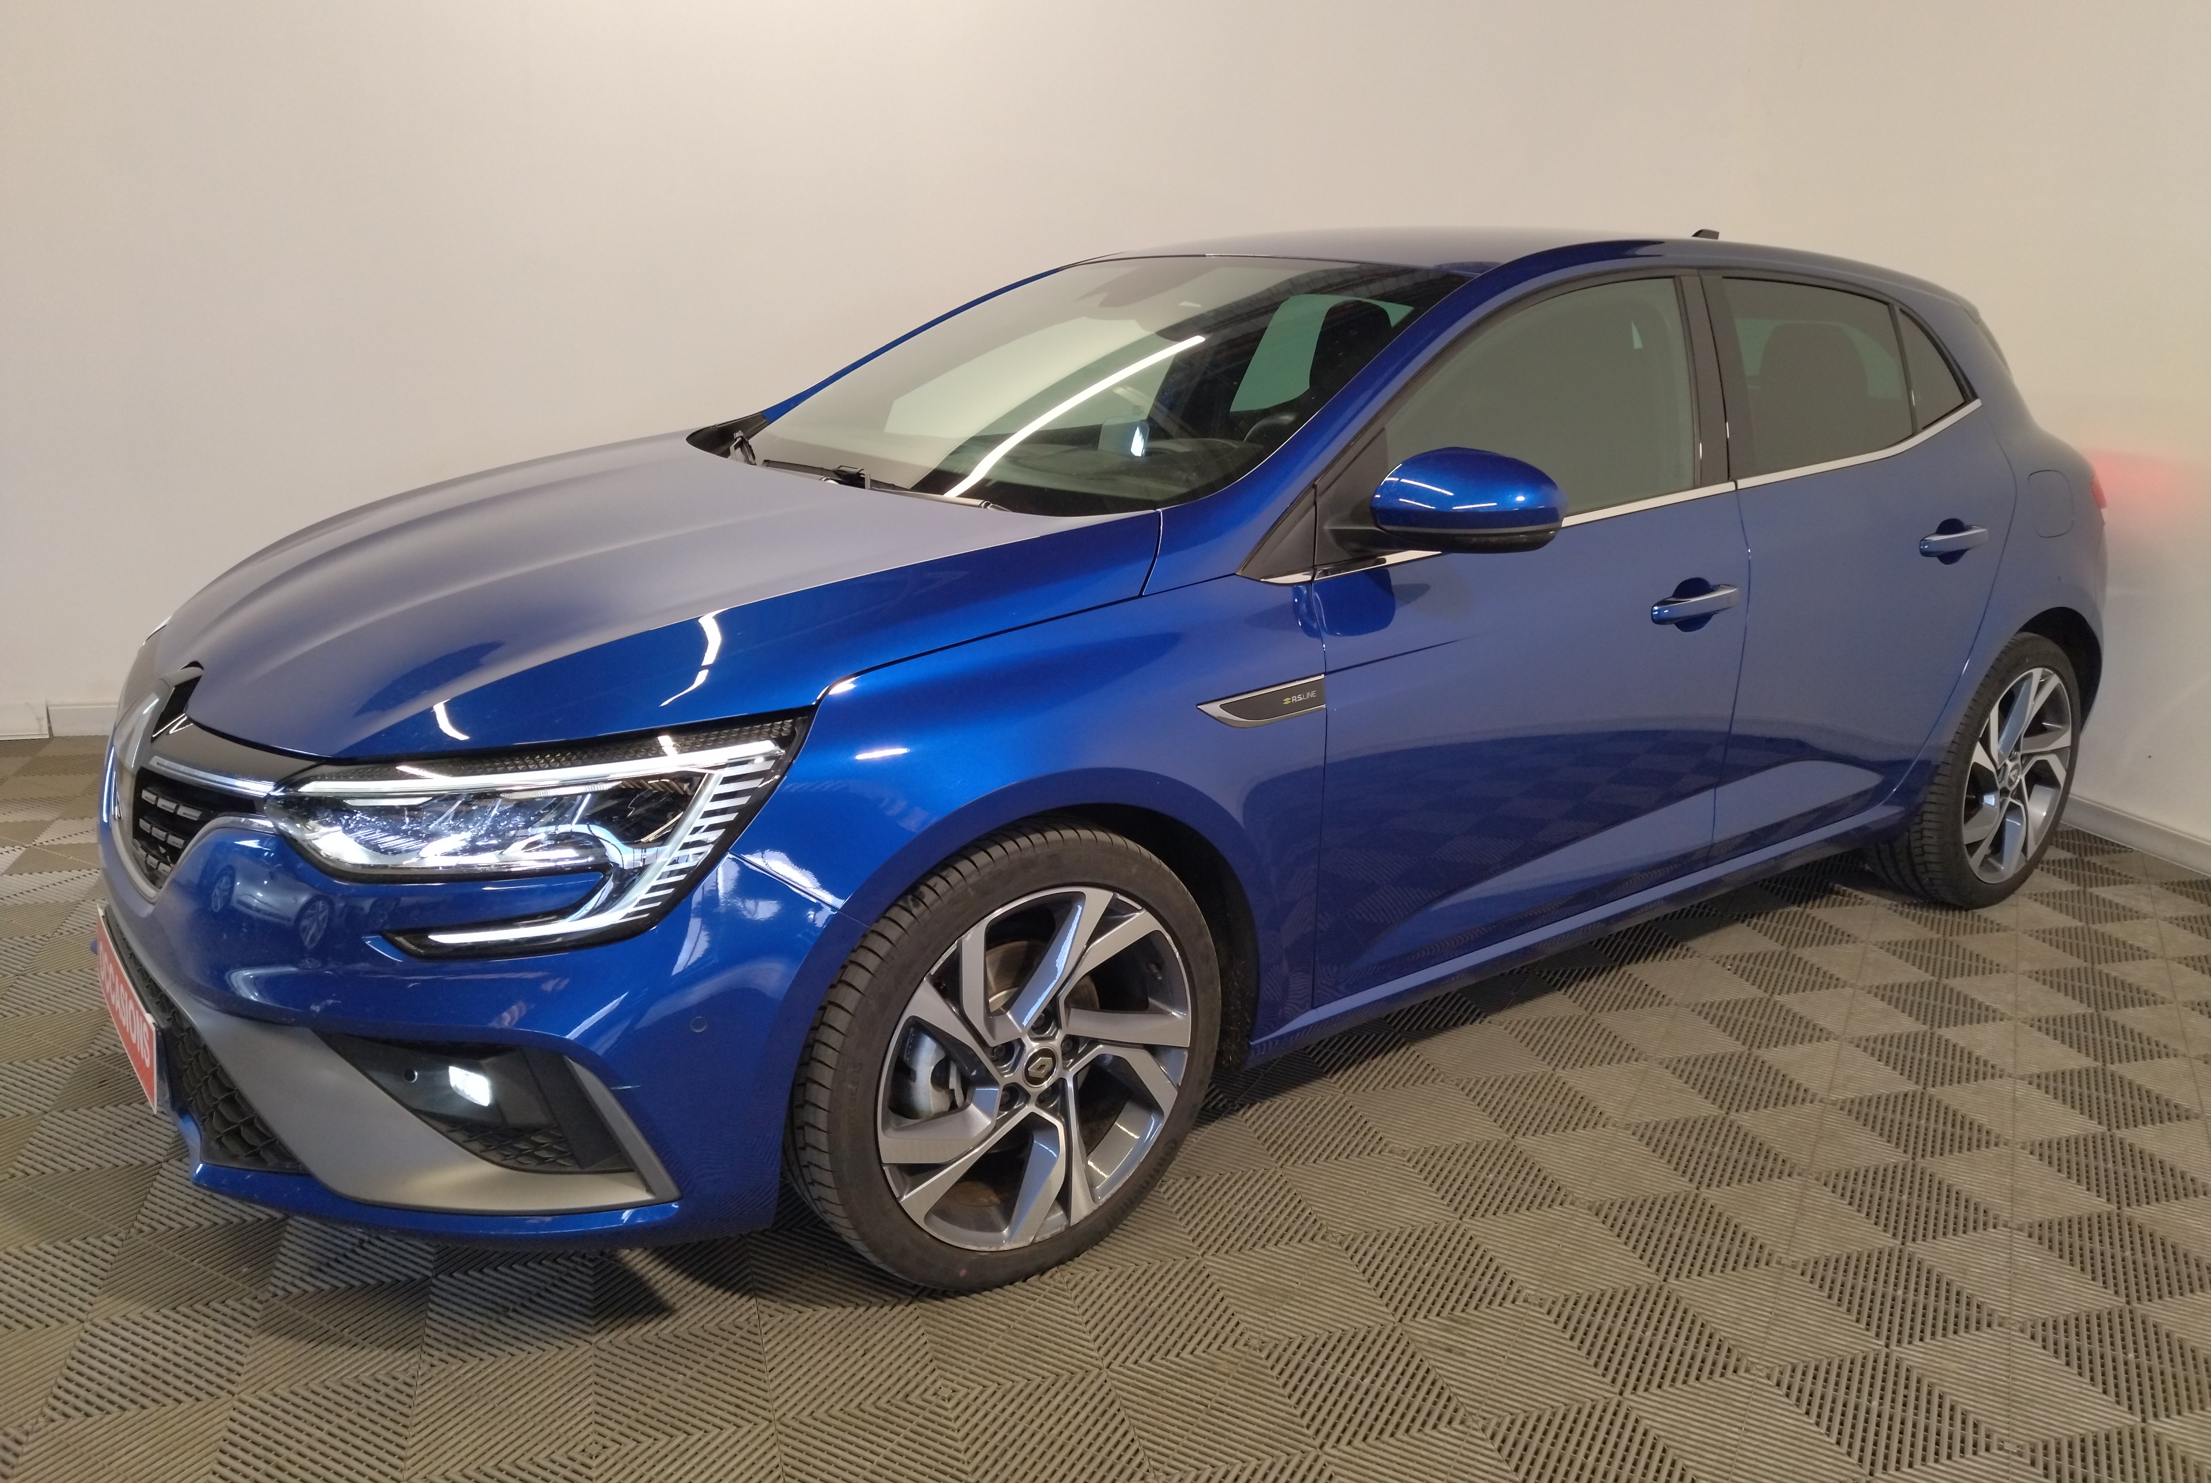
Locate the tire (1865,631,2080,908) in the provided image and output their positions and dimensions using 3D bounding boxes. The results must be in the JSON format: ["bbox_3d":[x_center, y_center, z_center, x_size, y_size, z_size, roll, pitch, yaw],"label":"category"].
[{"bbox_3d":[1.956,0.052,3.911,0.635,0.635,0.235,-9,20,-37],"label":"tire"}]

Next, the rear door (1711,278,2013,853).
[{"bbox_3d":[1.441,-0.357,3.437,1.060,1.090,0.340,-9,20,-37],"label":"rear door"}]

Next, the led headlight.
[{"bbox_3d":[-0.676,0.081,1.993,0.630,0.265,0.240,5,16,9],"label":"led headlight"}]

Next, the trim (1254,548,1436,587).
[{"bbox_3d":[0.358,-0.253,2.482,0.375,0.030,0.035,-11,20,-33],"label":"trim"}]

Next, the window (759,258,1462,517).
[{"bbox_3d":[-0.035,-0.677,3.109,0.980,0.120,1.380,-36,34,-25],"label":"window"}]

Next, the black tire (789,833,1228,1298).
[{"bbox_3d":[-0.147,0.392,2.303,0.635,0.635,0.230,-9,19,-36],"label":"black tire"}]

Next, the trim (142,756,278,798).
[{"bbox_3d":[-1.099,0.041,2.113,0.342,0.035,0.050,8,16,37],"label":"trim"}]

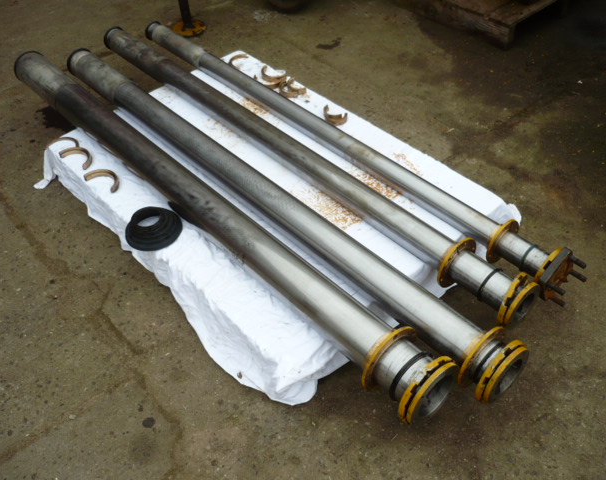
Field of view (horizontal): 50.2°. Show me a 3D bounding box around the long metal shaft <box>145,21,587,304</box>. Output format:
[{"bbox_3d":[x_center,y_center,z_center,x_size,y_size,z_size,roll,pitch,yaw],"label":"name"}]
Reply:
[{"bbox_3d":[0.033,-0.354,2.030,0.130,0.130,1.830,-35,53,-25],"label":"long metal shaft"}]

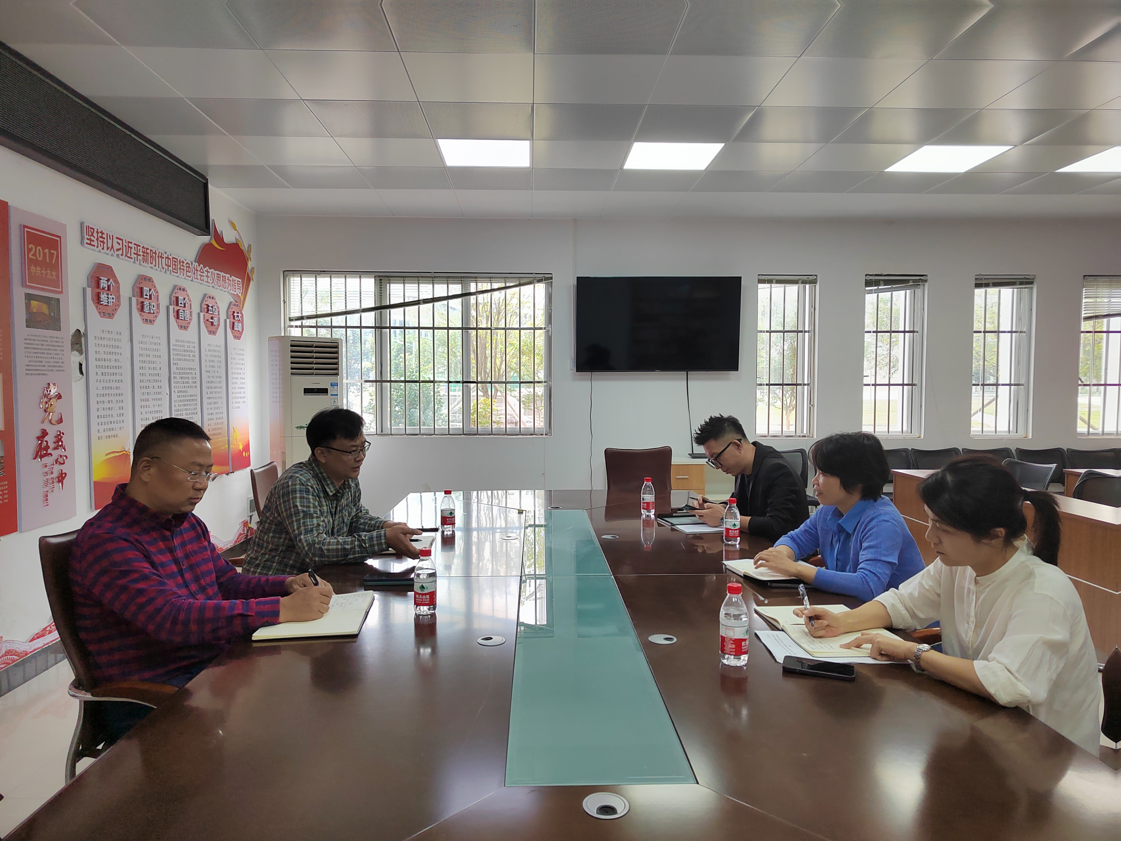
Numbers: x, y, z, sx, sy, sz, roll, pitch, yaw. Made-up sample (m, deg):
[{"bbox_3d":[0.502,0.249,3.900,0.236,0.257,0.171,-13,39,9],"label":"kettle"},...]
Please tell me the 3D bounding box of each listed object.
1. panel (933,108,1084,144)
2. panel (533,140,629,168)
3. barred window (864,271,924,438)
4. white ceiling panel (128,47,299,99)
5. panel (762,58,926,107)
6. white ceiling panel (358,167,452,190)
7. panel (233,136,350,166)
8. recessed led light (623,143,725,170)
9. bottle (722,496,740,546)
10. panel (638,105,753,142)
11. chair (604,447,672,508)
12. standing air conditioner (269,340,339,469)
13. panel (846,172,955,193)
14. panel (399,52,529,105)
[{"bbox_3d":[2.477,-1.647,4.169,0.585,0.030,0.585,0,3,-2],"label":"panel"},{"bbox_3d":[0.128,-1.709,4.776,0.595,0.030,0.590,0,3,-2],"label":"panel"},{"bbox_3d":[3.030,-0.582,6.785,0.585,1.466,0.120,0,3,-2],"label":"barred window"},{"bbox_3d":[-1.601,-1.625,3.487,0.590,0.030,0.590,0,3,-2],"label":"white ceiling panel"},{"bbox_3d":[1.369,-1.664,3.659,0.600,0.025,0.600,0,3,-2],"label":"panel"},{"bbox_3d":[-1.081,-1.724,5.280,0.590,0.030,0.590,0,3,-2],"label":"white ceiling panel"},{"bbox_3d":[-1.670,-1.720,4.756,0.600,0.025,0.600,0,3,-2],"label":"panel"},{"bbox_3d":[0.696,-1.675,4.691,0.575,0.030,0.575,0,3,-2],"label":"recessed led light"},{"bbox_3d":[0.697,0.406,3.015,0.064,0.180,0.064,0,3,-2],"label":"bottle"},{"bbox_3d":[0.750,-1.685,4.219,0.595,0.030,0.590,0,3,-2],"label":"panel"},{"bbox_3d":[0.528,0.685,4.701,0.600,0.985,0.620,0,3,-2],"label":"chair"},{"bbox_3d":[-2.105,0.211,6.189,0.500,1.780,0.360,-2,4,-39],"label":"standing air conditioner"},{"bbox_3d":[2.505,-1.741,5.445,0.595,0.030,0.590,0,3,-2],"label":"panel"},{"bbox_3d":[-0.427,-1.656,3.595,0.595,0.030,0.590,0,3,-2],"label":"panel"}]

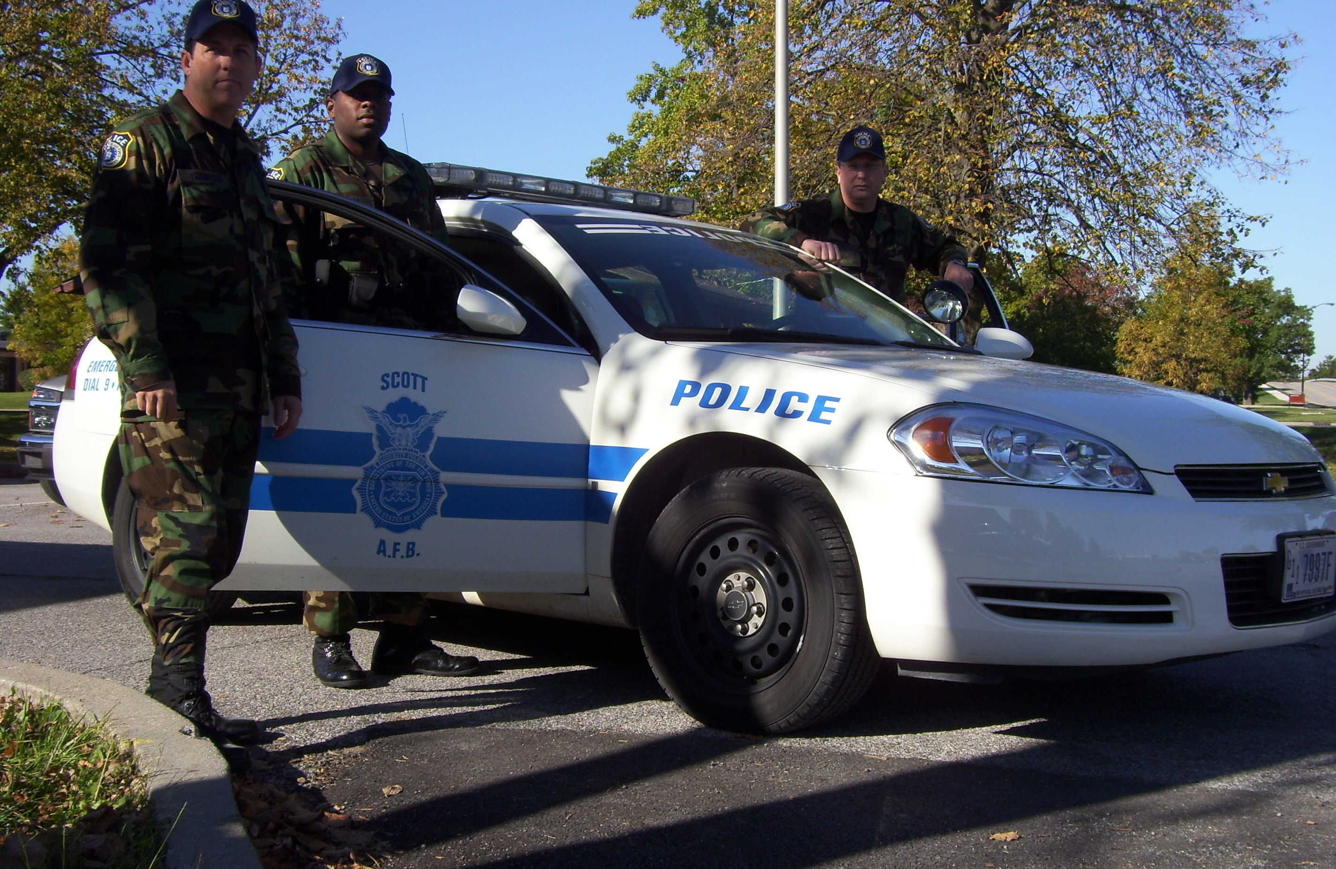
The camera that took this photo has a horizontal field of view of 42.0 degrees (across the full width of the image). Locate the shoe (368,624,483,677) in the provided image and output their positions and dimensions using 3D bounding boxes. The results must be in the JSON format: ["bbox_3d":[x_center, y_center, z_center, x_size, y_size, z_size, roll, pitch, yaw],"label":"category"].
[{"bbox_3d":[-0.739,0.646,5.298,0.310,0.160,0.115,0,1,5],"label":"shoe"}]

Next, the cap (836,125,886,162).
[{"bbox_3d":[0.721,-1.079,6.460,0.178,0.137,0.260,0,1,4],"label":"cap"}]

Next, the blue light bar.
[{"bbox_3d":[-0.411,-0.839,6.140,0.290,0.080,1.200,2,1,44],"label":"blue light bar"}]

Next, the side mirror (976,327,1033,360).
[{"bbox_3d":[1.175,-0.308,6.070,0.210,0.135,0.160,0,1,0],"label":"side mirror"}]

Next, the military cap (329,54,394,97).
[{"bbox_3d":[-0.895,-1.051,5.100,0.178,0.137,0.260,0,1,-29],"label":"military cap"}]

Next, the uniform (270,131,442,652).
[{"bbox_3d":[-0.923,-0.150,5.150,0.510,1.480,0.340,0,1,-30],"label":"uniform"}]

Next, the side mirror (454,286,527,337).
[{"bbox_3d":[-0.465,-0.326,4.580,0.170,0.135,0.210,0,1,-2],"label":"side mirror"}]

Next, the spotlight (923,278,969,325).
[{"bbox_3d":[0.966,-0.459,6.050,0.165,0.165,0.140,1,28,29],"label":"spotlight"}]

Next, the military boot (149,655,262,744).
[{"bbox_3d":[-1.133,0.636,4.268,0.300,0.215,0.115,1,1,26],"label":"military boot"}]

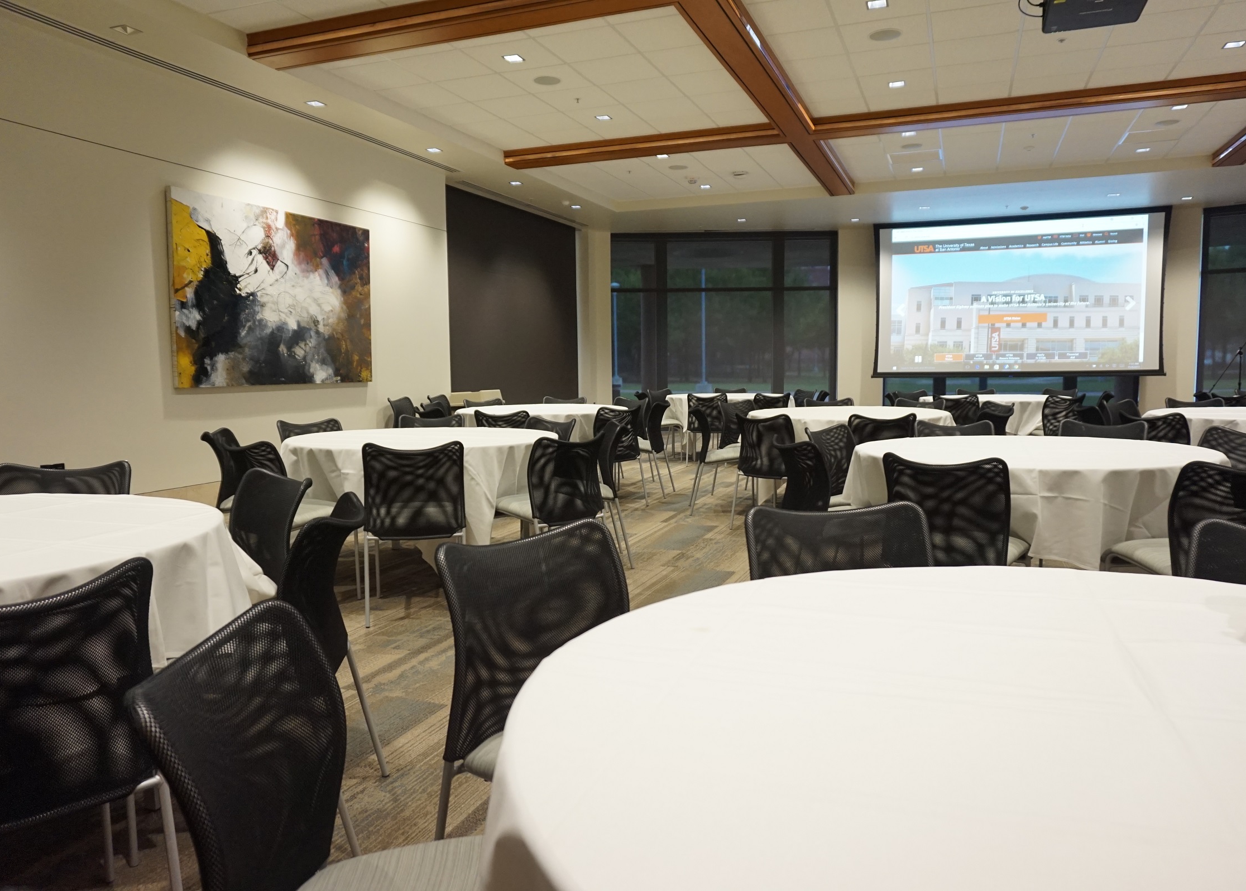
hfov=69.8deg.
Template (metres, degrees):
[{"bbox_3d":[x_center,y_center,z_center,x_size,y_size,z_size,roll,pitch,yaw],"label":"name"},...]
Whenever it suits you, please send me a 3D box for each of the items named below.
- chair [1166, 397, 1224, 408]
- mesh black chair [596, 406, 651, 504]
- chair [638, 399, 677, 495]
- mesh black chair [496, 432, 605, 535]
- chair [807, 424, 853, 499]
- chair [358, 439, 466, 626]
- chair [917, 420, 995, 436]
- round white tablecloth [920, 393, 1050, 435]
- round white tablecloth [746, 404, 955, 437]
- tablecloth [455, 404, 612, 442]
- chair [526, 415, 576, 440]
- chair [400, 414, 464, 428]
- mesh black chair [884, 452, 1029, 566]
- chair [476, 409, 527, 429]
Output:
[{"bbox_3d":[4.793,0.021,7.578,0.470,0.828,0.550,4,7,42],"label":"chair"},{"bbox_3d":[-0.119,0.090,7.427,0.470,0.828,0.550,-4,6,-35],"label":"mesh black chair"},{"bbox_3d":[0.175,0.033,8.028,0.550,0.828,0.470,1,5,15],"label":"chair"},{"bbox_3d":[-0.438,0.344,4.569,0.560,0.840,0.470,4,7,41],"label":"mesh black chair"},{"bbox_3d":[1.298,0.321,4.632,0.560,0.825,0.480,4,7,41],"label":"chair"},{"bbox_3d":[-0.972,0.380,4.280,0.480,0.825,0.560,-1,5,-9],"label":"chair"},{"bbox_3d":[1.832,0.300,4.761,0.470,0.840,0.560,0,5,2],"label":"chair"},{"bbox_3d":[4.071,-0.173,9.780,1.586,0.687,1.586,1,5,21],"label":"round white tablecloth"},{"bbox_3d":[1.769,0.063,6.937,1.570,0.620,1.570,-1,5,0],"label":"round white tablecloth"},{"bbox_3d":[-0.725,0.033,8.073,1.570,0.720,1.570,1,6,21],"label":"tablecloth"},{"bbox_3d":[-0.625,0.258,5.536,0.470,0.840,0.560,4,7,43],"label":"chair"},{"bbox_3d":[-1.324,0.211,6.095,0.470,0.820,0.550,-1,5,-5],"label":"chair"},{"bbox_3d":[1.324,0.424,3.513,0.470,0.820,0.550,3,7,37],"label":"mesh black chair"},{"bbox_3d":[-0.868,0.113,7.103,0.480,0.825,0.560,1,6,13],"label":"chair"}]

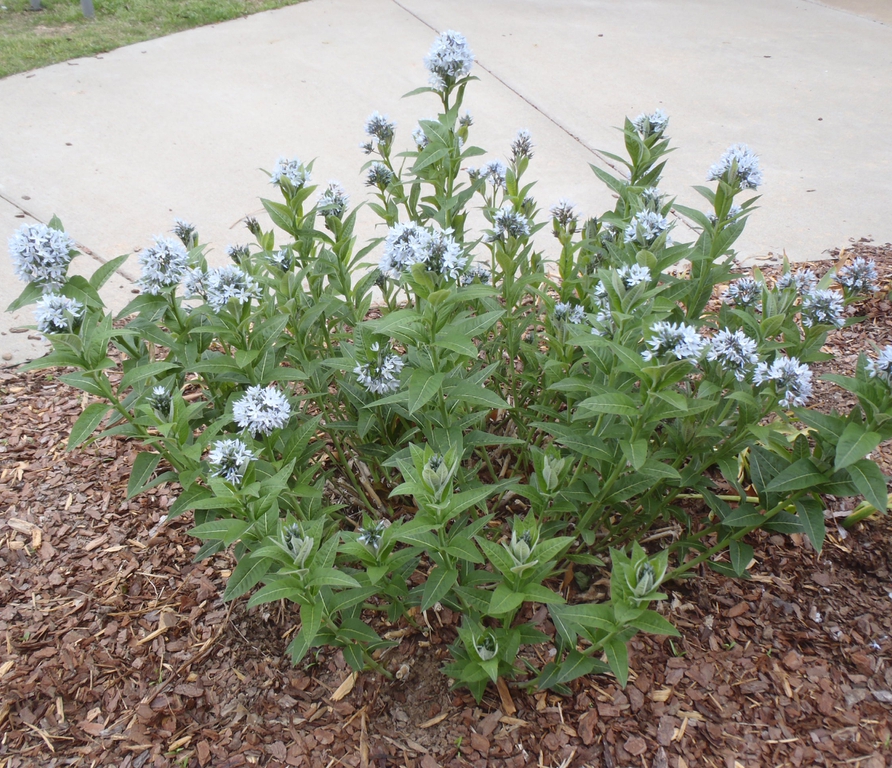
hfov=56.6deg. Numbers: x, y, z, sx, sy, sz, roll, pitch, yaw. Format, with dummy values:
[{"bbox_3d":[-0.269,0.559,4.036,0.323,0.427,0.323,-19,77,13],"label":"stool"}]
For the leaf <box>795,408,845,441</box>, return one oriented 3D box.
[{"bbox_3d":[0.574,0.062,1.270,0.093,0.015,0.040,36,72,22],"label":"leaf"}]

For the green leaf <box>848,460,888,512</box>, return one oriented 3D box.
[{"bbox_3d":[0.641,0.154,1.260,0.043,0.015,0.087,-27,70,-2],"label":"green leaf"}]

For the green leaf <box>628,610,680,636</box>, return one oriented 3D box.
[{"bbox_3d":[0.250,0.289,1.003,0.066,0.011,0.029,13,43,12],"label":"green leaf"}]

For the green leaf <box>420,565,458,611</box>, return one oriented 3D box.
[{"bbox_3d":[-0.009,0.279,1.130,0.039,0.014,0.079,21,48,18],"label":"green leaf"}]

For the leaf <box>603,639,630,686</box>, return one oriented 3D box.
[{"bbox_3d":[0.206,0.335,0.998,0.029,0.011,0.054,-2,54,-9],"label":"leaf"}]

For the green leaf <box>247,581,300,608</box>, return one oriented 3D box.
[{"bbox_3d":[-0.206,0.253,0.998,0.068,0.012,0.028,-14,43,-15],"label":"green leaf"}]

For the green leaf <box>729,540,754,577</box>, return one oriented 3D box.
[{"bbox_3d":[0.446,0.263,1.250,0.034,0.013,0.057,-4,52,8],"label":"green leaf"}]

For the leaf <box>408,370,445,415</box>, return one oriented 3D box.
[{"bbox_3d":[-0.028,0.012,1.190,0.042,0.014,0.085,21,53,12],"label":"leaf"}]

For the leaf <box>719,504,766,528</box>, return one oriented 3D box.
[{"bbox_3d":[0.407,0.181,1.127,0.074,0.011,0.029,-2,40,-18],"label":"leaf"}]

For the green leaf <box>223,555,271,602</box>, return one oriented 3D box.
[{"bbox_3d":[-0.279,0.272,1.160,0.041,0.014,0.085,37,68,19],"label":"green leaf"}]

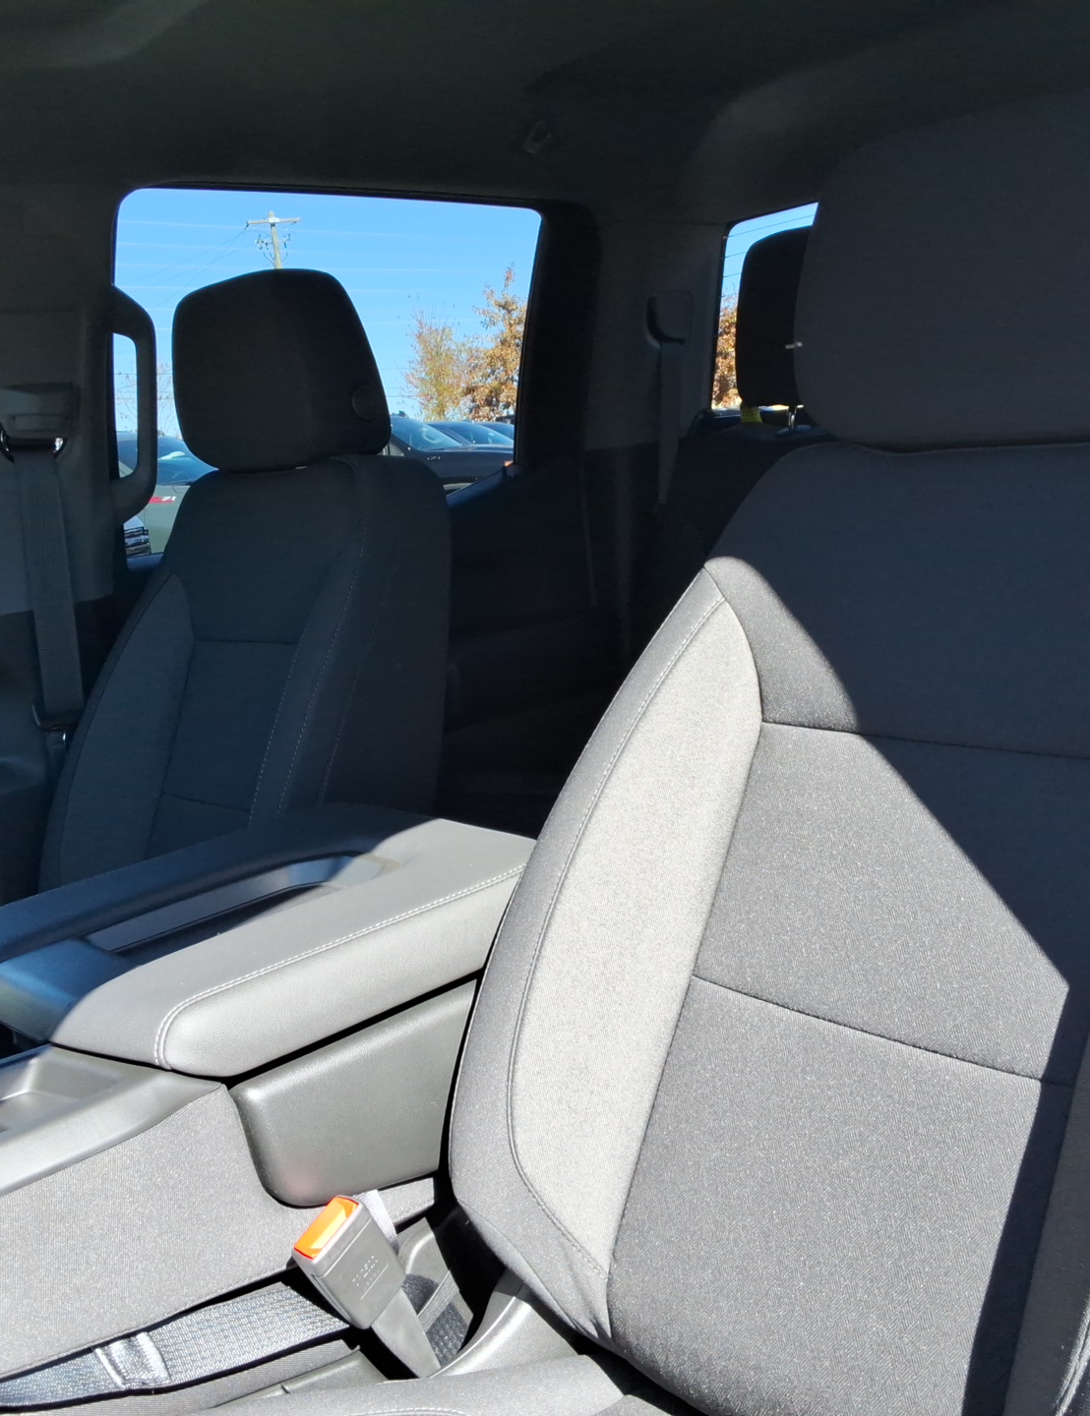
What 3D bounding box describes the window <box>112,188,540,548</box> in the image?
[{"bbox_3d":[-0.265,-0.455,2.073,0.050,0.440,0.715,25,28,37],"label":"window"}]

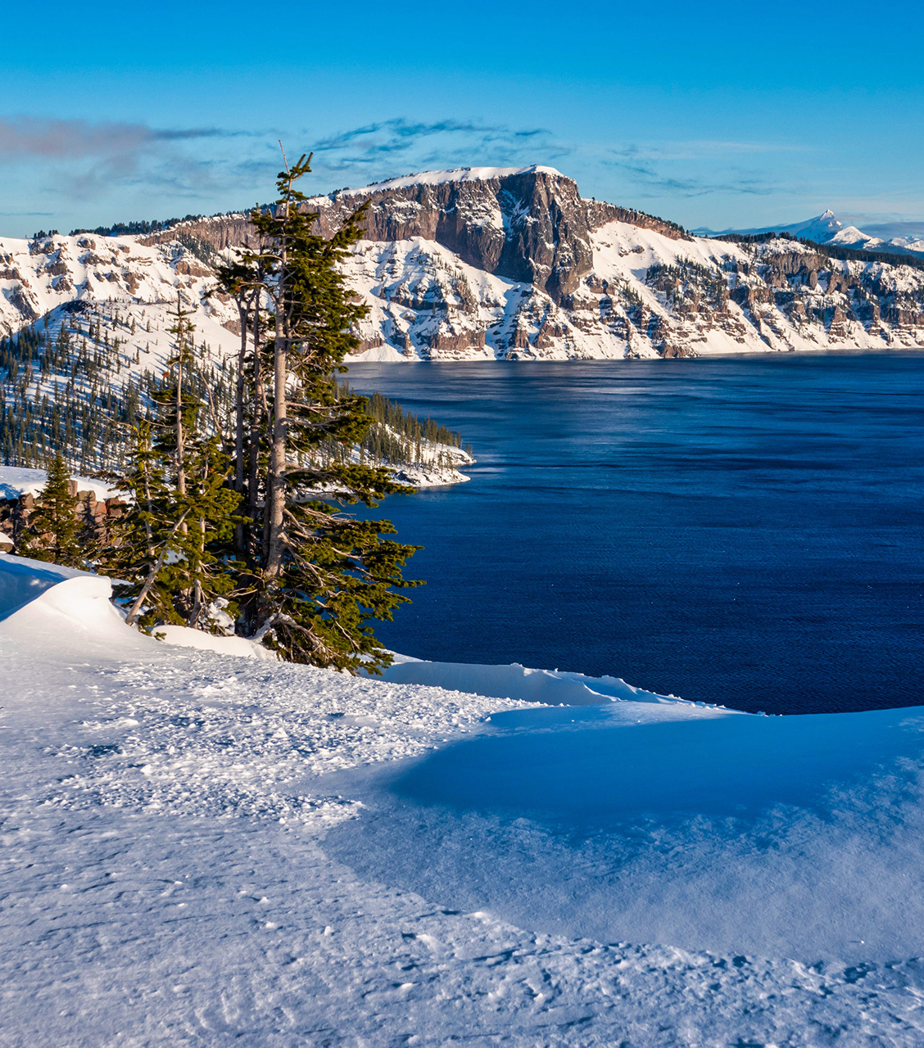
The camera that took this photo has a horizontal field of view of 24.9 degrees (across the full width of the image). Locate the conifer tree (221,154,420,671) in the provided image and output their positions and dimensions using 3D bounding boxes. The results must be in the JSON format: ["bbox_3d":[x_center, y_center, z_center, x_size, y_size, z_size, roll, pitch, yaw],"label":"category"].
[{"bbox_3d":[-1.478,-1.130,22.030,2.100,5.350,2.000,0,7,0],"label":"conifer tree"}]

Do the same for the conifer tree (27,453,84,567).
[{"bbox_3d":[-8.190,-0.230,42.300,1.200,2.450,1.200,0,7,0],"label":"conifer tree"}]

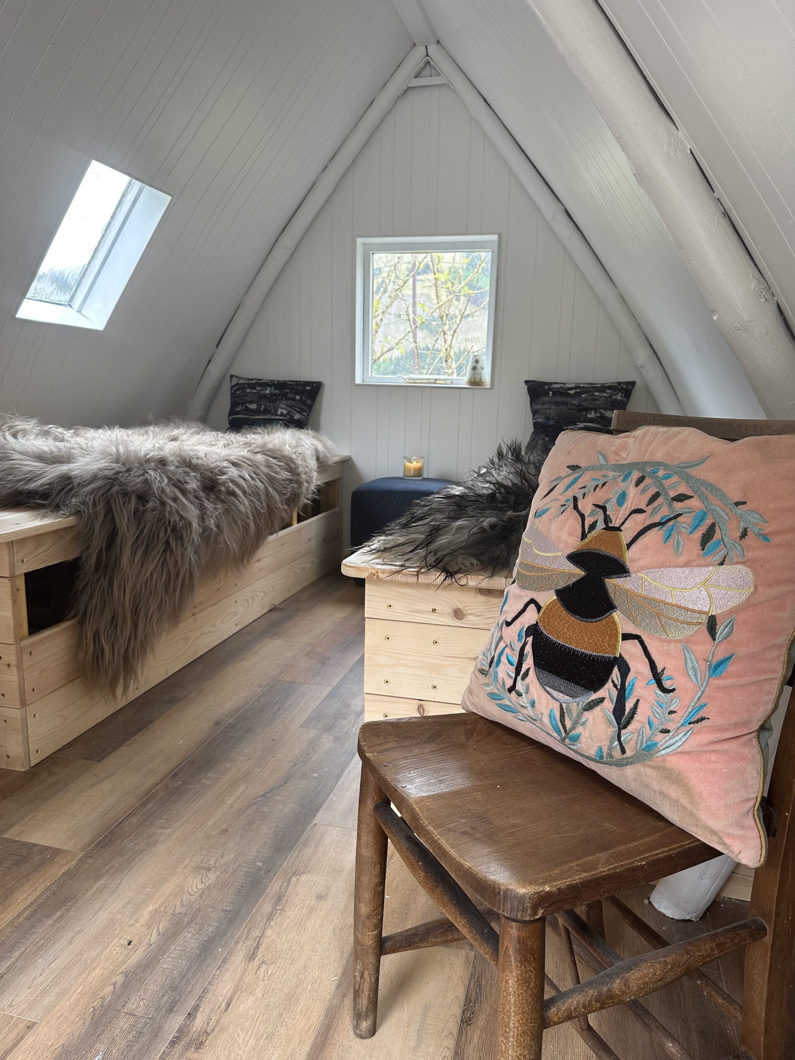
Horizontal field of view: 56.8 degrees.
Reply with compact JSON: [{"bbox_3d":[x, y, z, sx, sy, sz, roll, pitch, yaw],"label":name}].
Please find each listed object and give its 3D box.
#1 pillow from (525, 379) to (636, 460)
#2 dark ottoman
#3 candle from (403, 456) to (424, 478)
[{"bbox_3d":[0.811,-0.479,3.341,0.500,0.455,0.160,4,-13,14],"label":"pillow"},{"bbox_3d":[0.085,0.001,3.494,0.497,0.474,0.489,4,11,14],"label":"dark ottoman"},{"bbox_3d":[0.079,-0.296,3.512,0.096,0.099,0.096,4,11,14],"label":"candle"}]

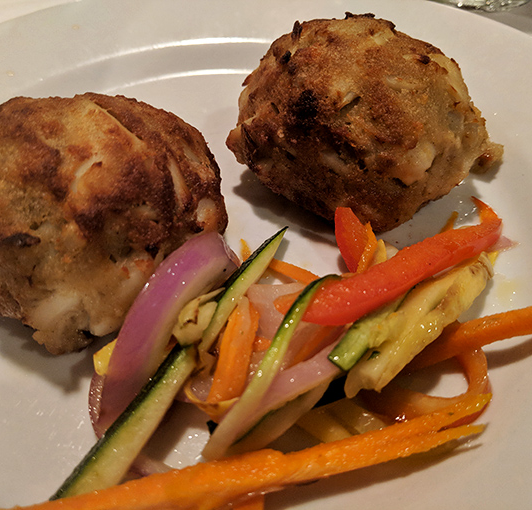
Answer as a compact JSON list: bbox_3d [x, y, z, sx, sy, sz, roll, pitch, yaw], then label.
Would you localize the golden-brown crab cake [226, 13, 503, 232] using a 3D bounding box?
[{"bbox_3d":[0.030,-0.043,0.172,0.083,0.059,0.080,-3,52,0],"label":"golden-brown crab cake"}]

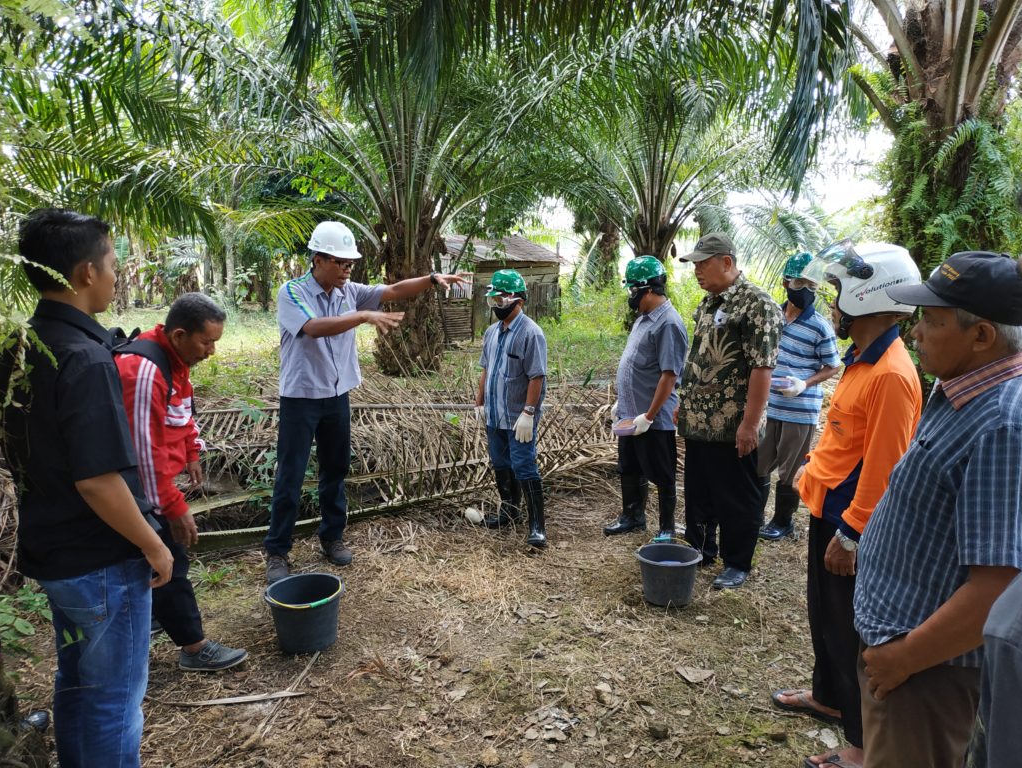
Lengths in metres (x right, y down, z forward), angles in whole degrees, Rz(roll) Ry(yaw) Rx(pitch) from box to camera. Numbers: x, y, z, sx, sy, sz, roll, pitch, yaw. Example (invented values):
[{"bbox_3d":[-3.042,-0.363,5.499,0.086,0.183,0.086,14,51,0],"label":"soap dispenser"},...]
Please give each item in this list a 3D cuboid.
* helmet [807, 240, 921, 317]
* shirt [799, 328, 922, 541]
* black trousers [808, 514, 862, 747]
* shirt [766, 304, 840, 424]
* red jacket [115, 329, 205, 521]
[{"bbox_3d":[1.160,-0.345,2.330,0.335,0.250,0.250,4,8,28],"label":"helmet"},{"bbox_3d":[1.106,0.128,2.240,0.320,0.630,0.440,2,8,12],"label":"shirt"},{"bbox_3d":[1.087,0.708,2.260,0.290,0.800,0.400,2,8,16],"label":"black trousers"},{"bbox_3d":[1.701,-0.127,4.200,0.280,0.680,0.470,-7,10,-40],"label":"shirt"},{"bbox_3d":[-1.357,0.138,2.680,0.350,0.680,0.490,9,8,4],"label":"red jacket"}]

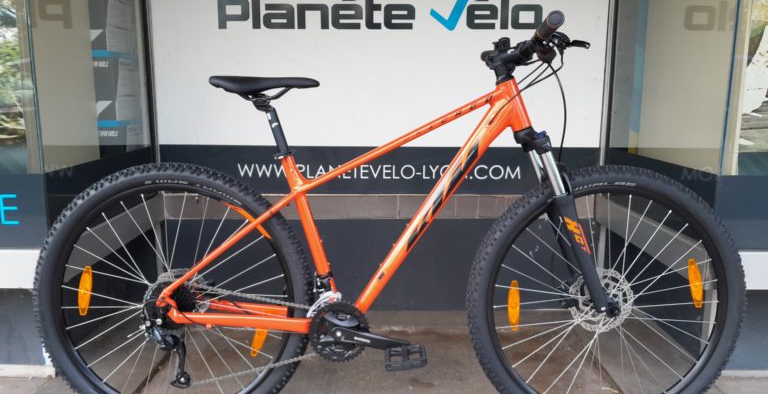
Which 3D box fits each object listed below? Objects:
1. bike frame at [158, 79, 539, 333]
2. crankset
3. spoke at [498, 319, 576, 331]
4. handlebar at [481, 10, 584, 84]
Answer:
[{"bbox_3d":[-0.092,0.032,1.488,0.952,0.665,0.156,0,7,-1],"label":"bike frame"},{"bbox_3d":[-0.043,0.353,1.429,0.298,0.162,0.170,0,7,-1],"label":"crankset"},{"bbox_3d":[0.423,0.336,1.528,0.247,0.004,0.004,-7,6,9],"label":"spoke"},{"bbox_3d":[0.340,-0.352,1.446,0.165,0.125,0.720,1,7,1],"label":"handlebar"}]

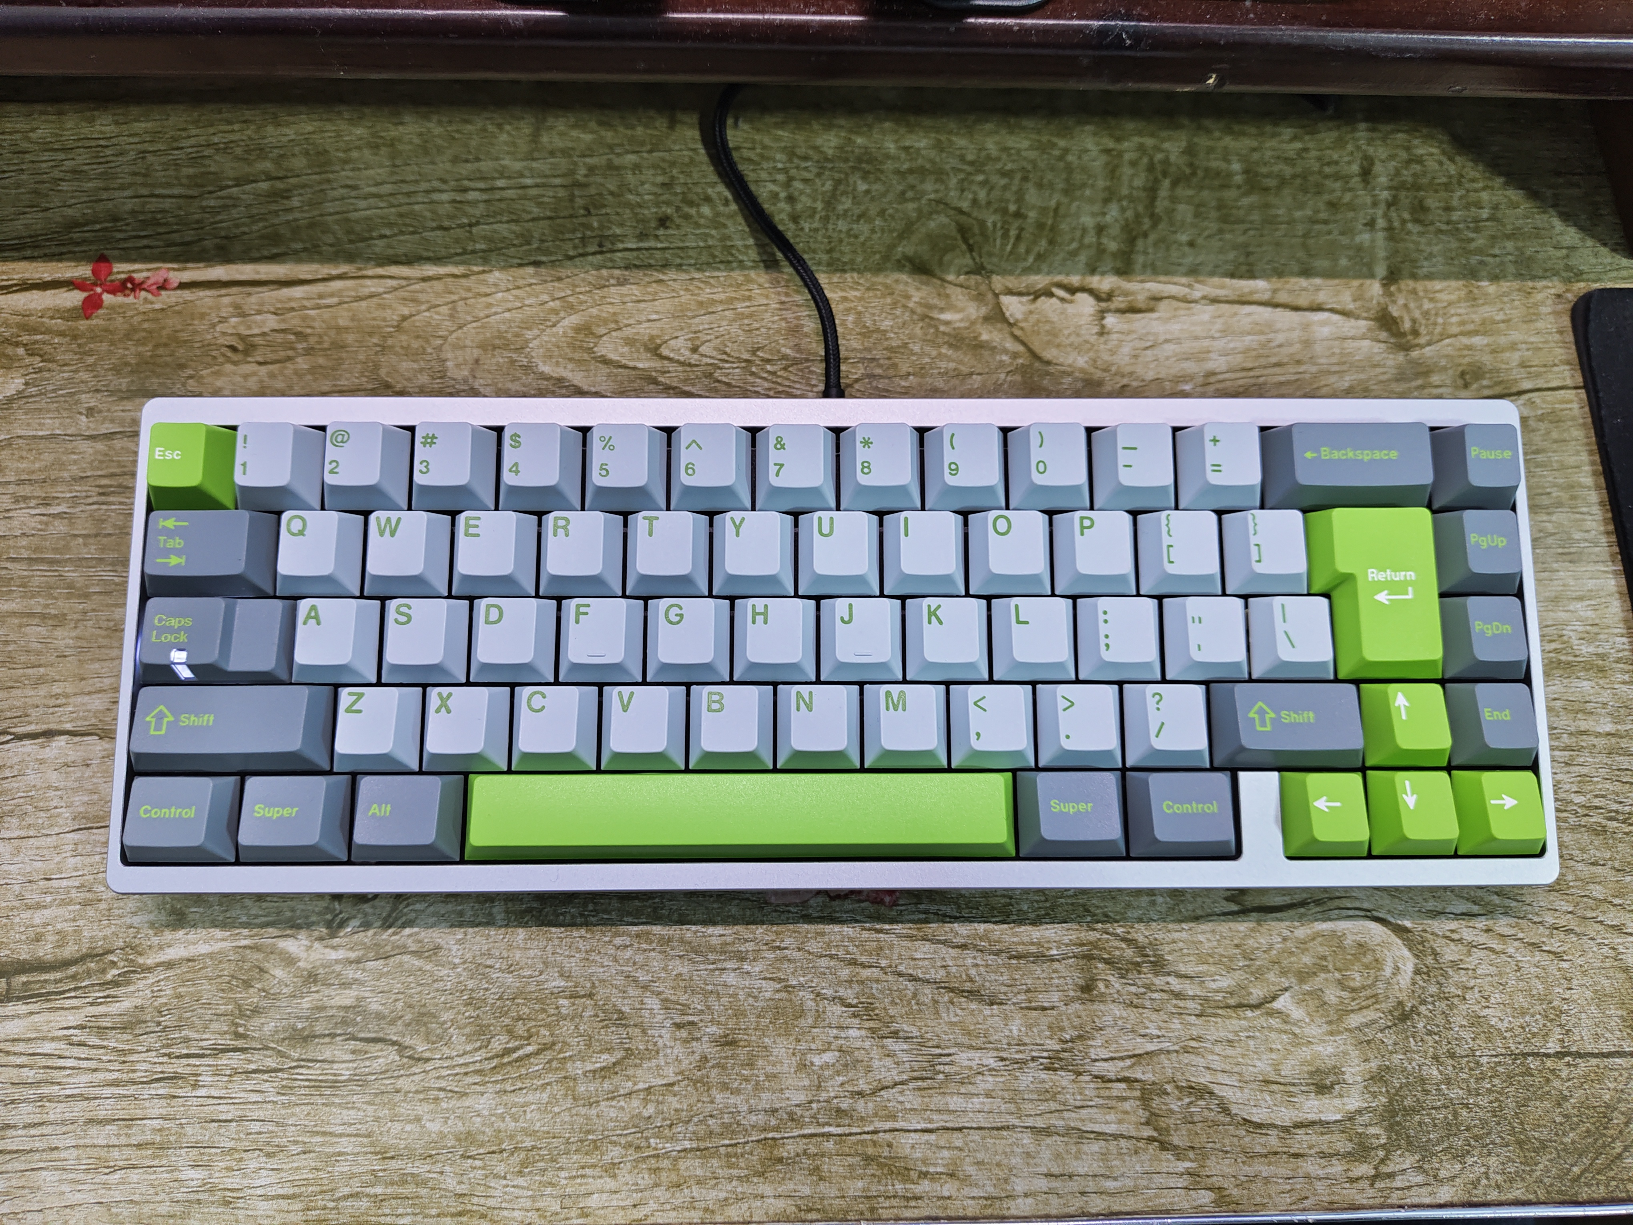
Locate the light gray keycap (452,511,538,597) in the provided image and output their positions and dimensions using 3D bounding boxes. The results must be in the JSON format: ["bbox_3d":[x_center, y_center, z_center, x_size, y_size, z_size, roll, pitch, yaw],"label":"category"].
[{"bbox_3d":[-0.071,-0.013,0.247,0.018,0.008,0.018,0,83,-1],"label":"light gray keycap"}]

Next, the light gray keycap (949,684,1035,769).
[{"bbox_3d":[0.039,0.024,0.244,0.018,0.008,0.018,0,83,-1],"label":"light gray keycap"}]

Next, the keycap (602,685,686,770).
[{"bbox_3d":[-0.038,0.025,0.242,0.018,0.008,0.018,0,83,-1],"label":"keycap"}]

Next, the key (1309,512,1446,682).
[{"bbox_3d":[0.124,-0.004,0.249,0.028,0.008,0.037,0,83,-1],"label":"key"}]

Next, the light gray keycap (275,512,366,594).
[{"bbox_3d":[-0.109,-0.013,0.246,0.018,0.007,0.018,0,83,-1],"label":"light gray keycap"}]

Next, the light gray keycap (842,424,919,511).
[{"bbox_3d":[0.015,-0.032,0.250,0.018,0.009,0.018,0,83,-1],"label":"light gray keycap"}]

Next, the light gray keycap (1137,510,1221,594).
[{"bbox_3d":[0.081,-0.014,0.249,0.018,0.008,0.018,0,82,-1],"label":"light gray keycap"}]

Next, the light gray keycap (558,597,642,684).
[{"bbox_3d":[-0.047,0.006,0.245,0.018,0.007,0.018,0,83,-1],"label":"light gray keycap"}]

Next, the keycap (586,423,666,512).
[{"bbox_3d":[-0.043,-0.032,0.249,0.018,0.009,0.018,0,82,-1],"label":"keycap"}]

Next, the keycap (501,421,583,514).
[{"bbox_3d":[-0.062,-0.032,0.248,0.018,0.010,0.018,0,82,-1],"label":"keycap"}]

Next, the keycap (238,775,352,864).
[{"bbox_3d":[-0.111,0.044,0.238,0.023,0.008,0.018,0,83,-1],"label":"keycap"}]

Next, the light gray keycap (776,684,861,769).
[{"bbox_3d":[0.001,0.024,0.243,0.018,0.008,0.018,0,82,-1],"label":"light gray keycap"}]

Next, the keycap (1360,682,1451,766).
[{"bbox_3d":[0.129,0.024,0.245,0.018,0.007,0.018,0,83,-1],"label":"keycap"}]

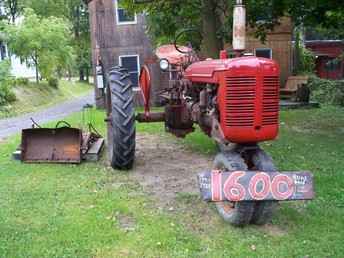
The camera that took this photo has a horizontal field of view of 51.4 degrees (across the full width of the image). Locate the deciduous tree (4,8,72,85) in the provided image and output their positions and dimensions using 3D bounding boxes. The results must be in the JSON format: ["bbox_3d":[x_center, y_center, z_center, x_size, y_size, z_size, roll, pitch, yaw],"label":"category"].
[{"bbox_3d":[-6.534,-4.087,17.511,3.600,3.700,3.400,-1,11,0],"label":"deciduous tree"}]

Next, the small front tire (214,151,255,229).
[{"bbox_3d":[0.568,0.559,3.356,0.155,0.675,0.675,-7,12,-11],"label":"small front tire"}]

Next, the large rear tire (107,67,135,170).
[{"bbox_3d":[-0.734,-0.151,5.059,0.270,1.430,1.430,-4,12,-13],"label":"large rear tire"}]

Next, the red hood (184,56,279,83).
[{"bbox_3d":[0.536,-0.592,3.619,0.480,0.250,1.450,-4,12,-13],"label":"red hood"}]

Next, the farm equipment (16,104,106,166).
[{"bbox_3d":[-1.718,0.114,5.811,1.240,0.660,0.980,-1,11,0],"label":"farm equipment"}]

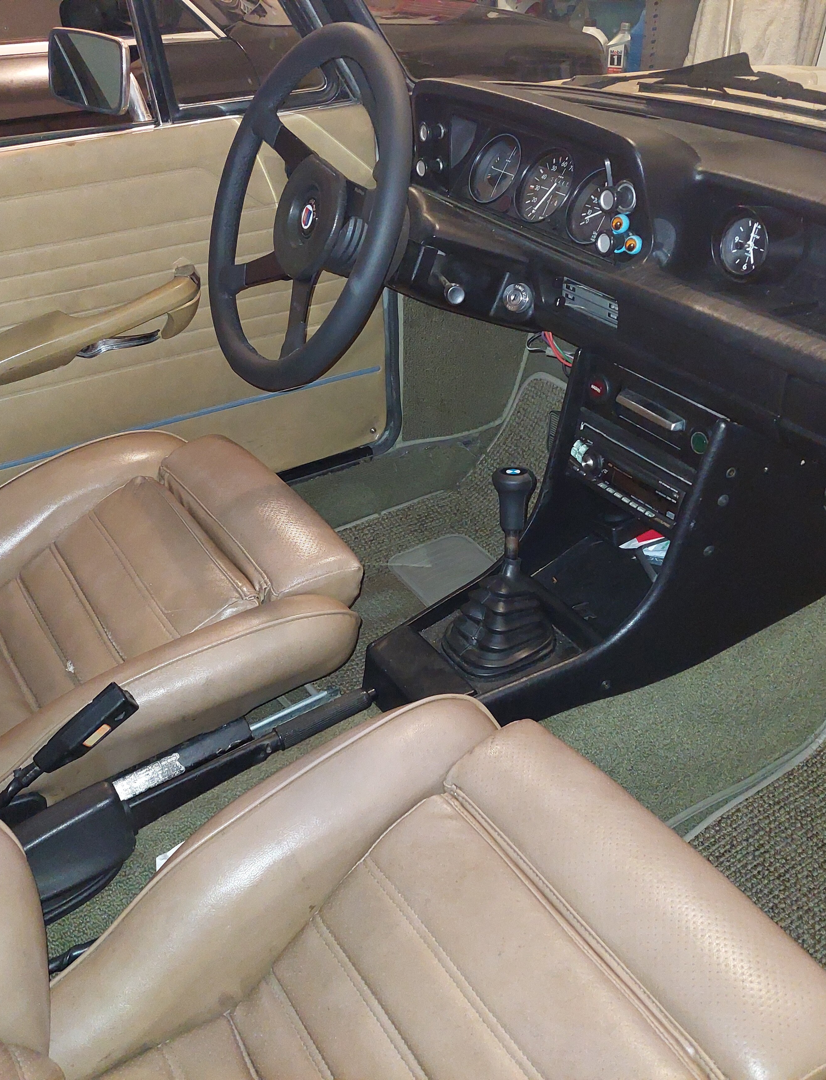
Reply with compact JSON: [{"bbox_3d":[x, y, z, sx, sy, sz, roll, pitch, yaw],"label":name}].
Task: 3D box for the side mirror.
[{"bbox_3d":[-0.427,-0.635,1.353,0.130,0.092,0.050,15,29,23],"label":"side mirror"}]

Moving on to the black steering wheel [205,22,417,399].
[{"bbox_3d":[-0.105,-0.351,1.087,0.085,0.387,0.387,6,24,-38],"label":"black steering wheel"}]

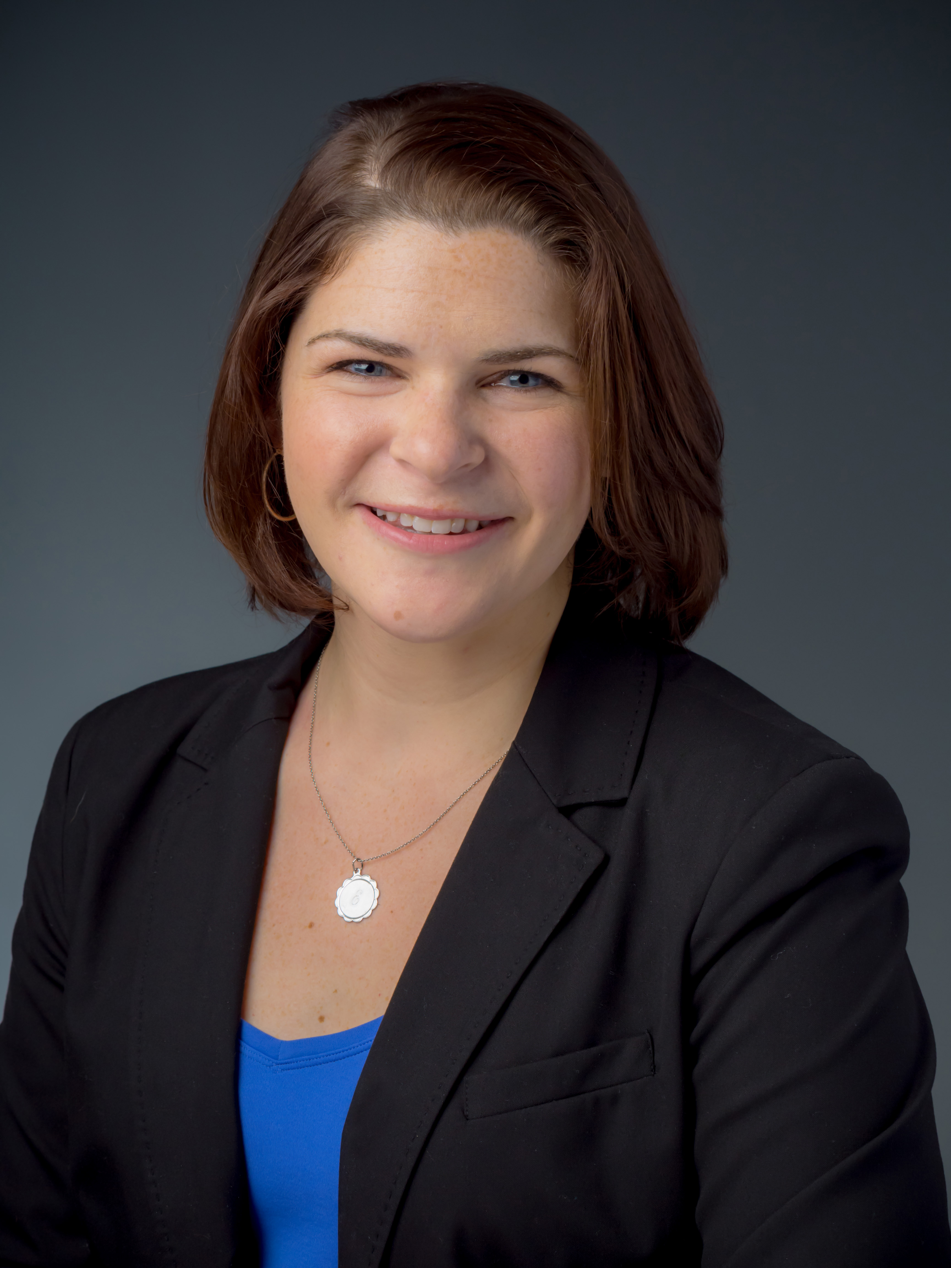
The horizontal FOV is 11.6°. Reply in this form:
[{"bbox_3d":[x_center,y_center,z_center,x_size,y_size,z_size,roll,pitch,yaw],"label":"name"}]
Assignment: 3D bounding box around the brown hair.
[{"bbox_3d":[-0.004,-0.115,1.985,0.217,0.237,0.212,4,3,5],"label":"brown hair"}]

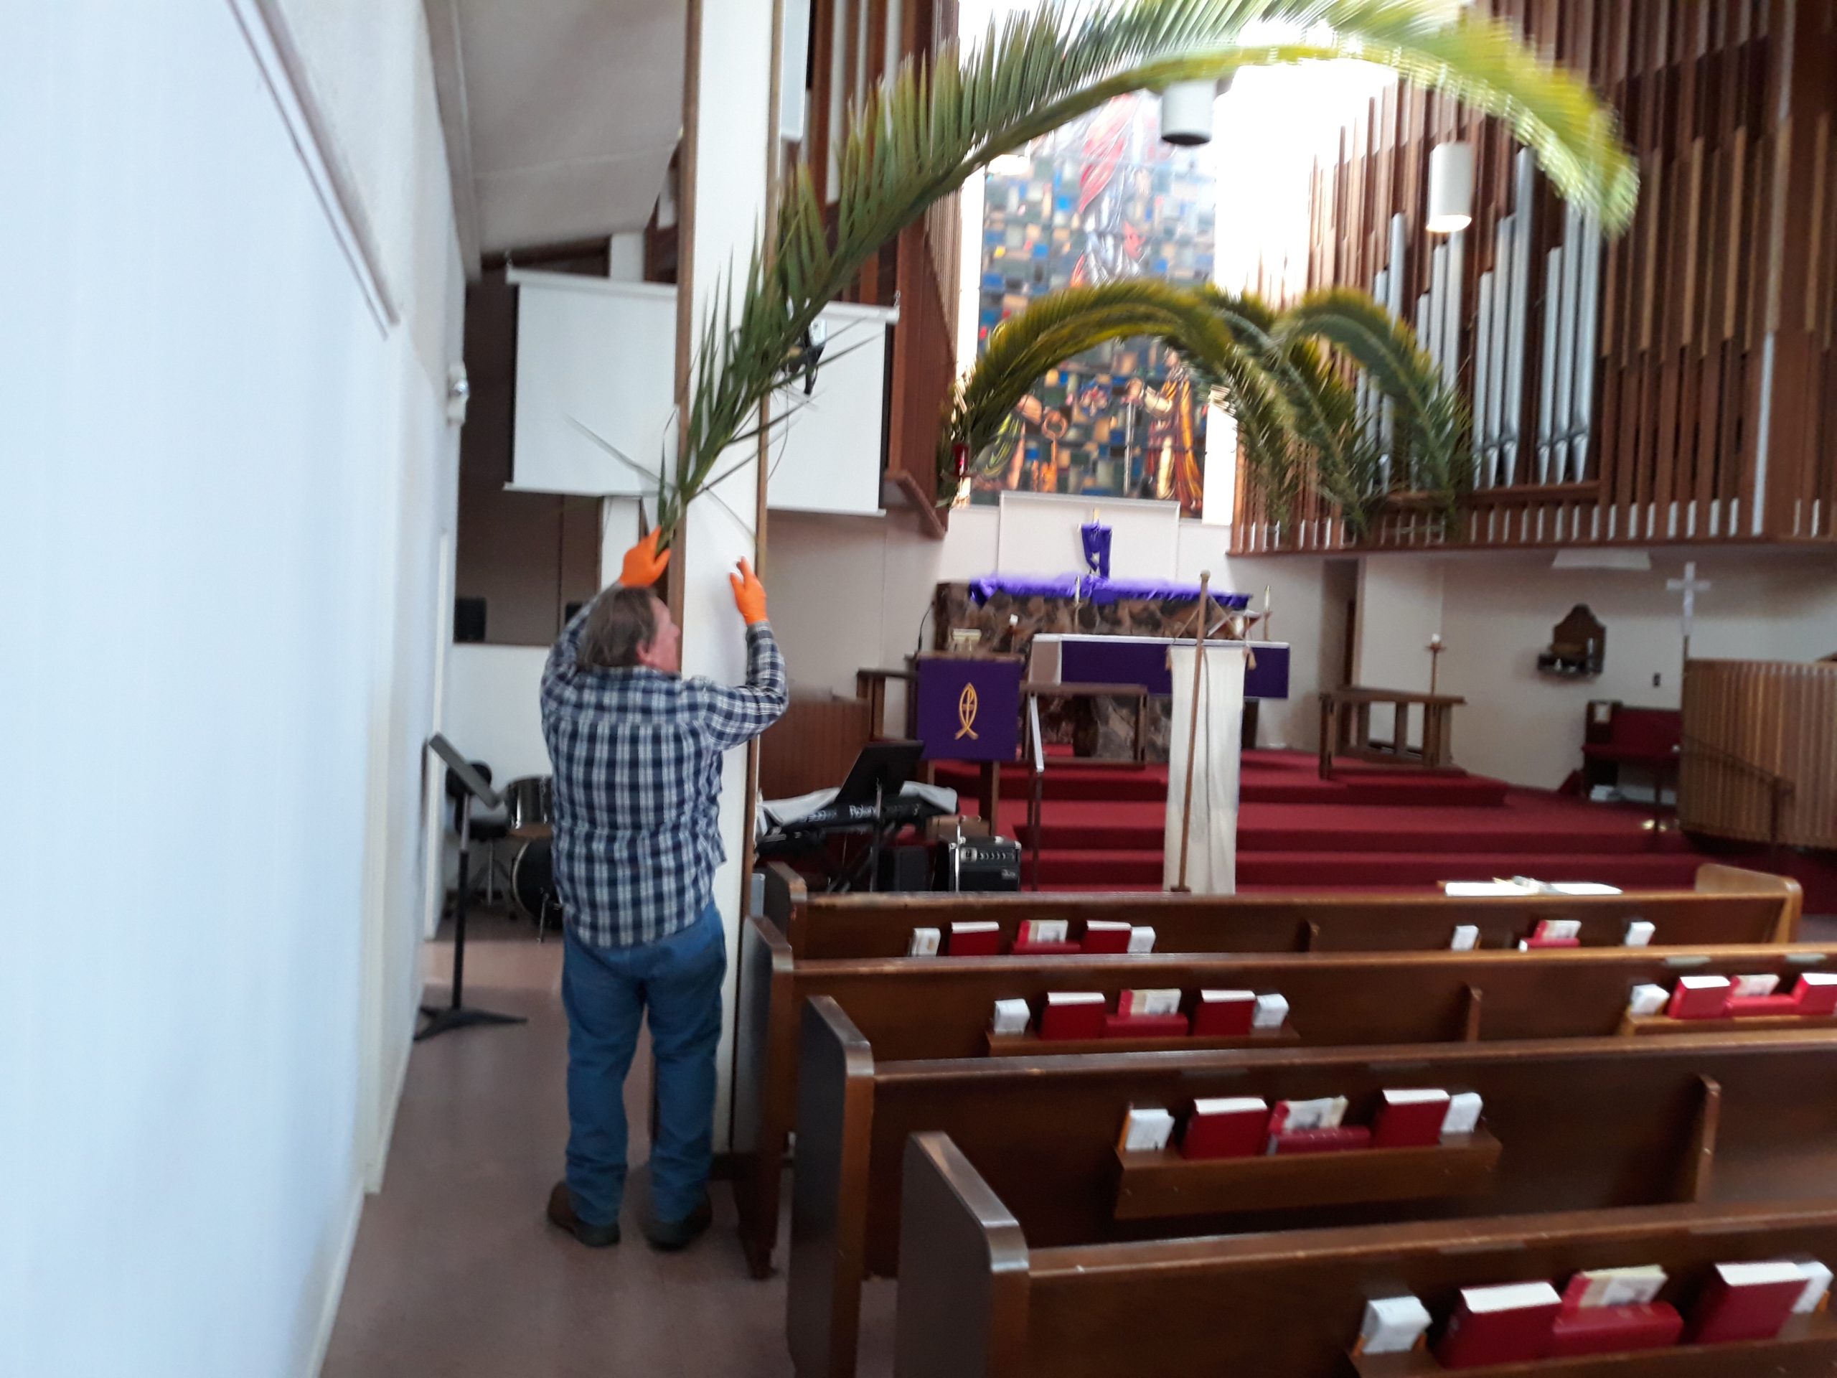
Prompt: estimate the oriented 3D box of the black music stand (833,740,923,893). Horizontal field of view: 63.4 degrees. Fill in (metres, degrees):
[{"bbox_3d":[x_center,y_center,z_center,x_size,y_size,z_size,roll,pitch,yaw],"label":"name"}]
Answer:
[{"bbox_3d":[-0.205,0.815,7.000,0.450,1.140,0.500,4,3,35],"label":"black music stand"}]

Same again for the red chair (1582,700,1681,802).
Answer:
[{"bbox_3d":[6.349,0.592,12.896,0.500,0.870,1.120,2,2,-15],"label":"red chair"}]

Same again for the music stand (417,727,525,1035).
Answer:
[{"bbox_3d":[-1.821,0.775,6.035,0.440,1.170,0.500,2,2,-15],"label":"music stand"}]

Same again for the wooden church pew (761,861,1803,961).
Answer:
[{"bbox_3d":[1.349,1.094,5.232,3.800,0.865,0.560,2,2,-15],"label":"wooden church pew"}]

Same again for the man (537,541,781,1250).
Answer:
[{"bbox_3d":[-0.715,0.530,4.104,0.670,1.890,0.550,2,2,-7],"label":"man"}]

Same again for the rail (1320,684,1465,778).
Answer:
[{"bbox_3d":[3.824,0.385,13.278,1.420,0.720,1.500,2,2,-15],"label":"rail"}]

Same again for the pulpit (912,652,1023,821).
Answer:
[{"bbox_3d":[0.256,0.345,9.225,0.670,1.120,0.450,2,2,-15],"label":"pulpit"}]

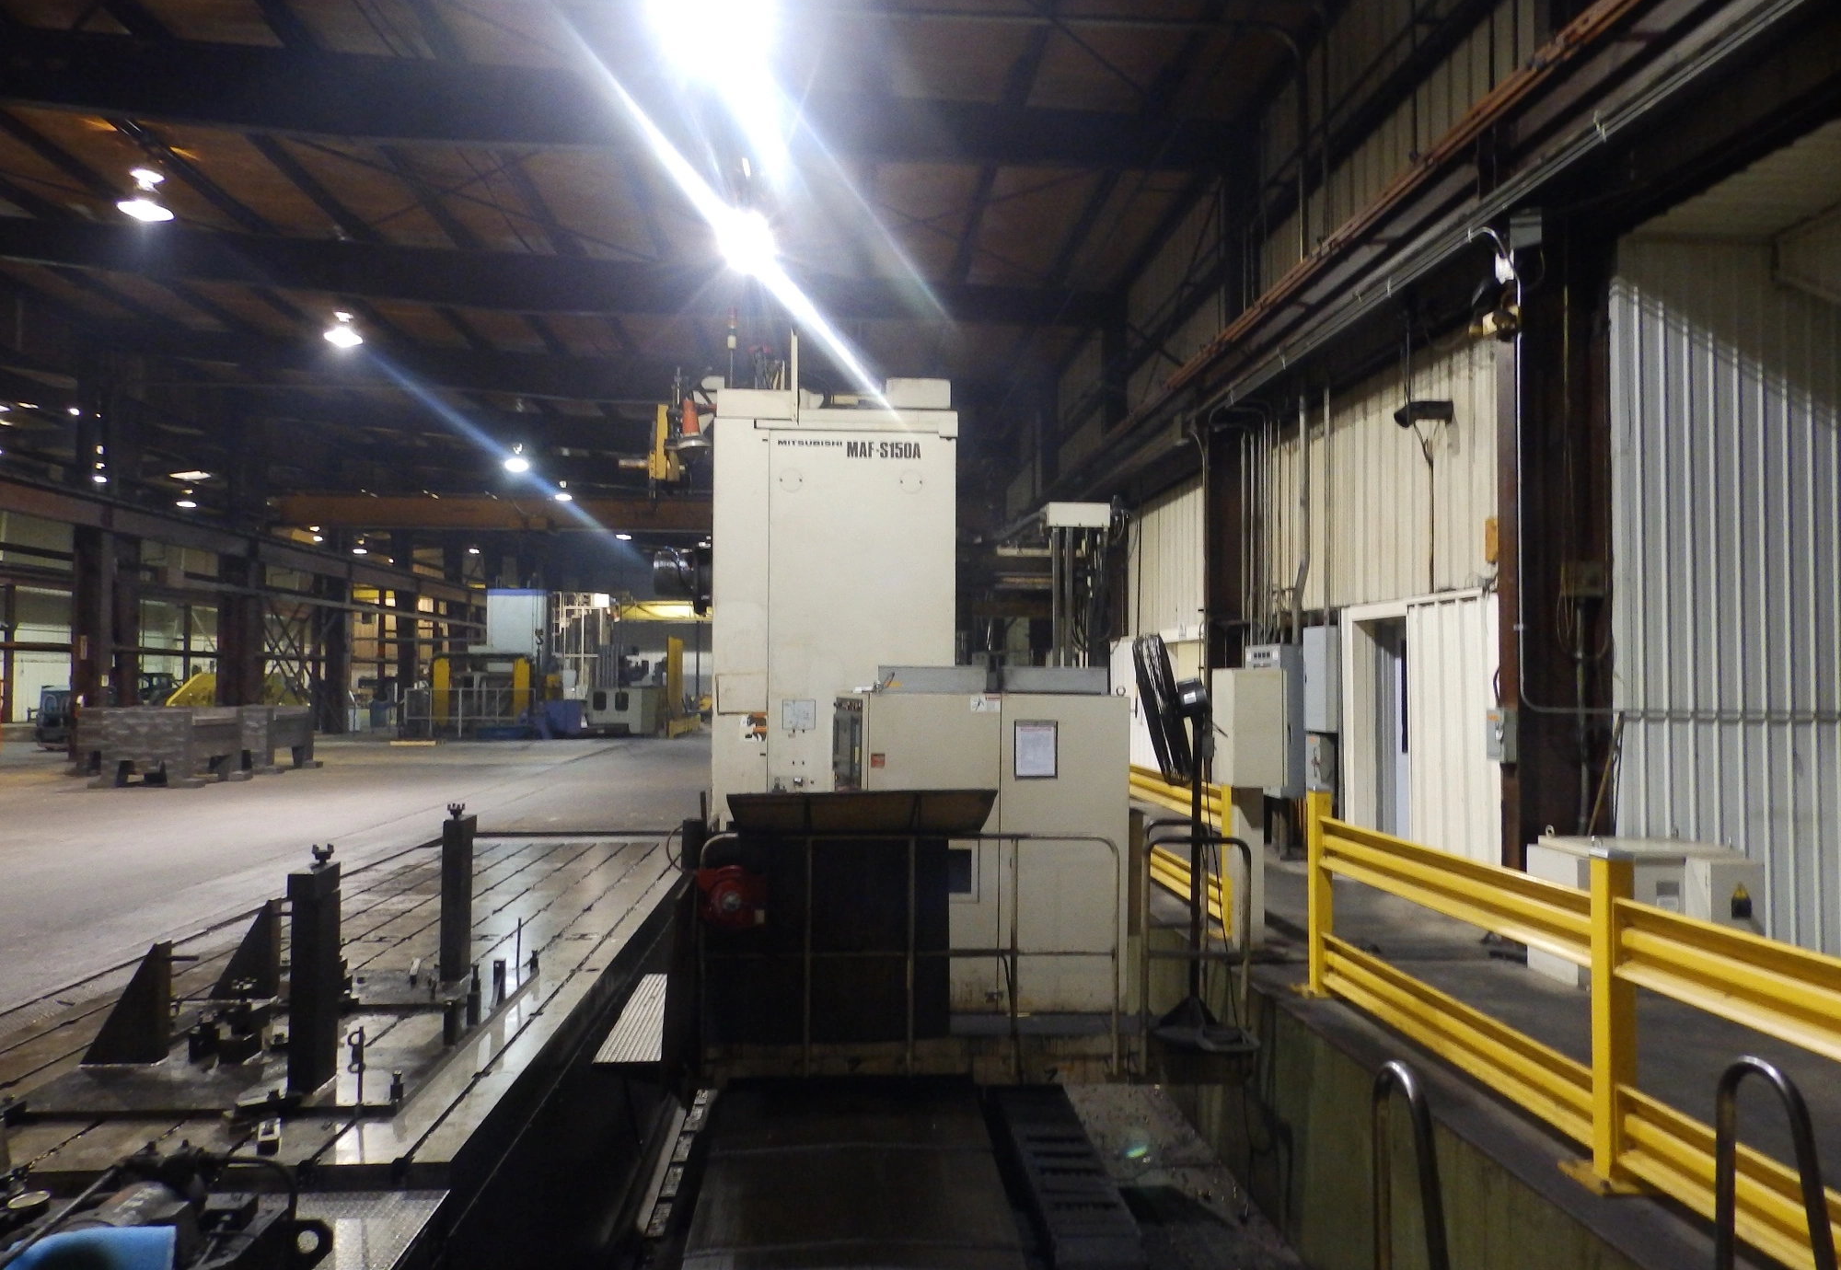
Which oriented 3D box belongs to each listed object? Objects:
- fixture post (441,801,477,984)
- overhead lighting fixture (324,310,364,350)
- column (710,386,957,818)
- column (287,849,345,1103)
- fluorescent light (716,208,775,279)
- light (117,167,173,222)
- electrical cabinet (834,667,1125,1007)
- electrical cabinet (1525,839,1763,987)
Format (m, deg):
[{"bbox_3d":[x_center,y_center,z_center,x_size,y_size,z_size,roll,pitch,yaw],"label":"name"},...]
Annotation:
[{"bbox_3d":[-2.448,1.351,6.191,0.103,0.905,0.210,1,-2,-4],"label":"fixture post"},{"bbox_3d":[-10.384,-5.451,21.065,0.660,0.560,0.660,1,-2,-4],"label":"overhead lighting fixture"},{"bbox_3d":[-0.555,0.319,7.623,1.440,3.610,1.500,1,-2,-4],"label":"column"},{"bbox_3d":[-2.353,1.284,4.540,0.102,0.920,0.220,1,-2,-4],"label":"column"},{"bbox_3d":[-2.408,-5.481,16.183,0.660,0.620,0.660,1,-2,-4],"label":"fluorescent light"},{"bbox_3d":[-10.154,-5.746,15.325,0.660,0.560,0.660,1,-2,-4],"label":"light"},{"bbox_3d":[0.317,1.127,6.635,1.612,1.860,0.570,1,-2,-4],"label":"electrical cabinet"},{"bbox_3d":[4.057,1.542,6.543,0.960,0.780,0.620,1,-2,-4],"label":"electrical cabinet"}]

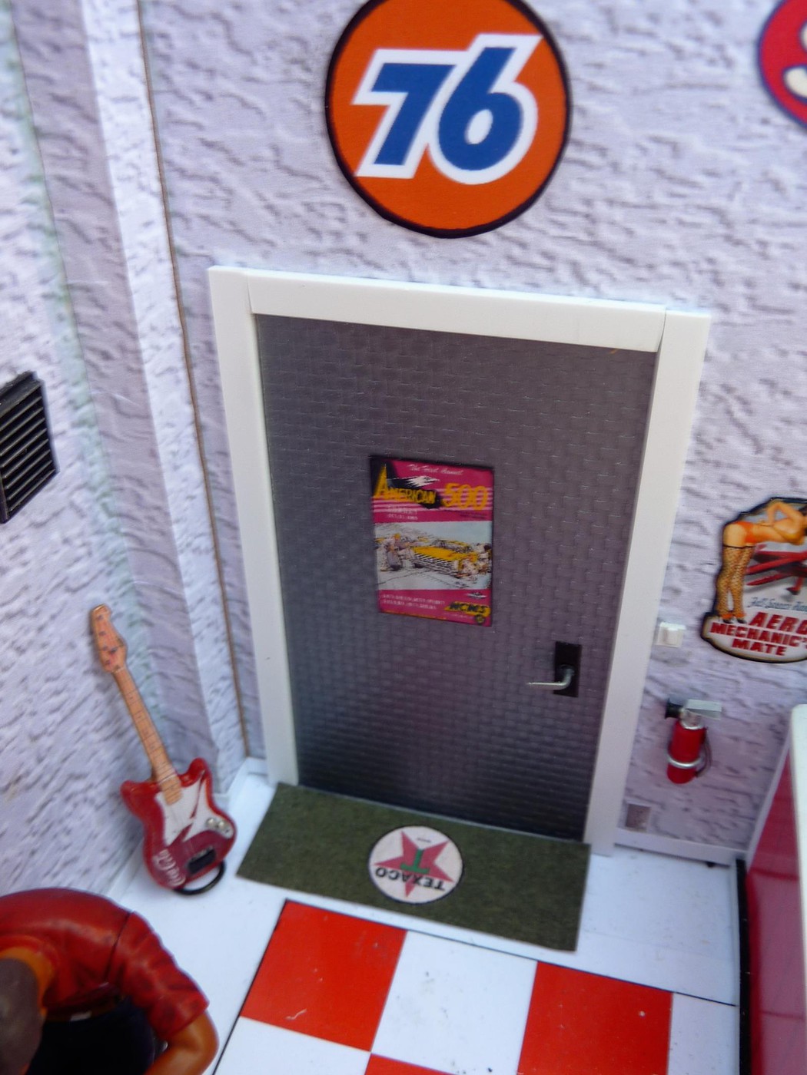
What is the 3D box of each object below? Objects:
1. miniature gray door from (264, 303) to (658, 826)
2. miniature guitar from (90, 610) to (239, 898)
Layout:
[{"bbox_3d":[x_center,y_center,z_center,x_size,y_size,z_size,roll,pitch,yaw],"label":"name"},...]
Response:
[{"bbox_3d":[0.006,0.013,0.152,0.058,0.099,0.003,8,34,13],"label":"miniature gray door"},{"bbox_3d":[-0.043,0.036,0.153,0.017,0.059,0.004,-25,29,-26],"label":"miniature guitar"}]

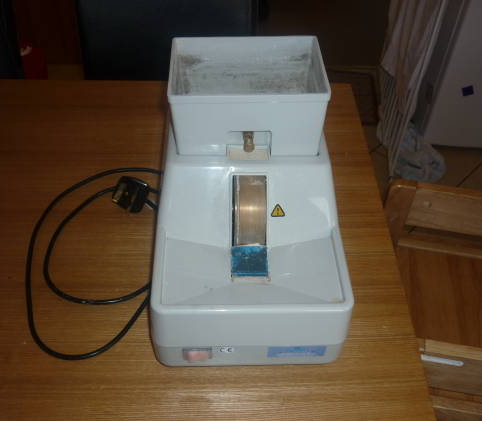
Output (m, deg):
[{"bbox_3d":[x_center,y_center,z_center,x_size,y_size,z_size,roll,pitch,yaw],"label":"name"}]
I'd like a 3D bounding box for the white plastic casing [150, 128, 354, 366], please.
[{"bbox_3d":[0.008,0.007,0.618,0.190,0.118,0.313,0,48,-2],"label":"white plastic casing"}]

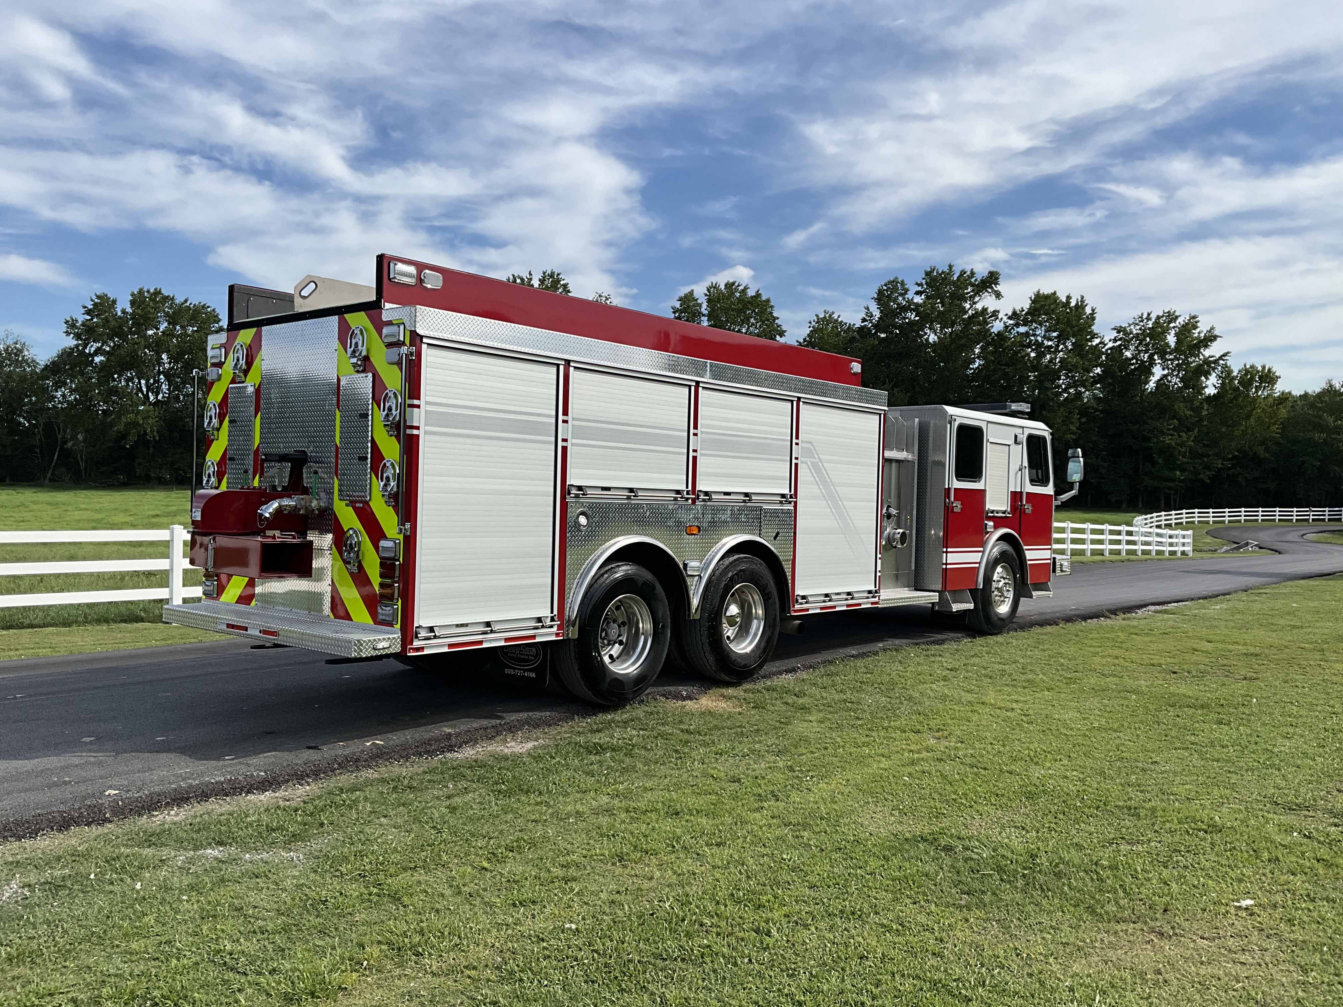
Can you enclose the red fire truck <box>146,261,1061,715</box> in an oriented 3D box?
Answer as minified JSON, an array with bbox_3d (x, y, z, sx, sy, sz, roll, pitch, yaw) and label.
[{"bbox_3d":[0.845,0.007,11.537,2.600,2.980,11.060,1,0,40],"label":"red fire truck"}]

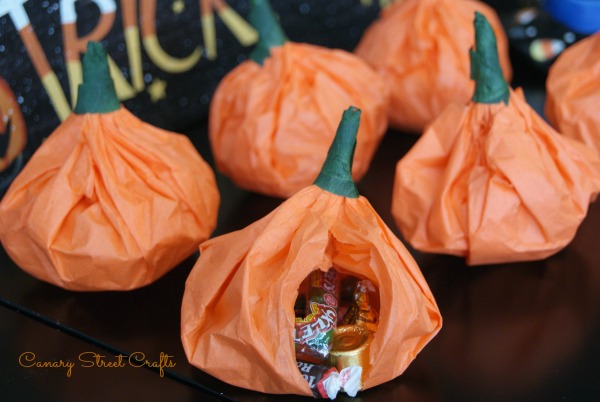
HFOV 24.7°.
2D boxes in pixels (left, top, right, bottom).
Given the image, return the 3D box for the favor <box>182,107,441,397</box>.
[{"bbox_3d":[0.006,0.019,0.706,0.135,0.137,0.128,-2,19,-7],"label":"favor"}]

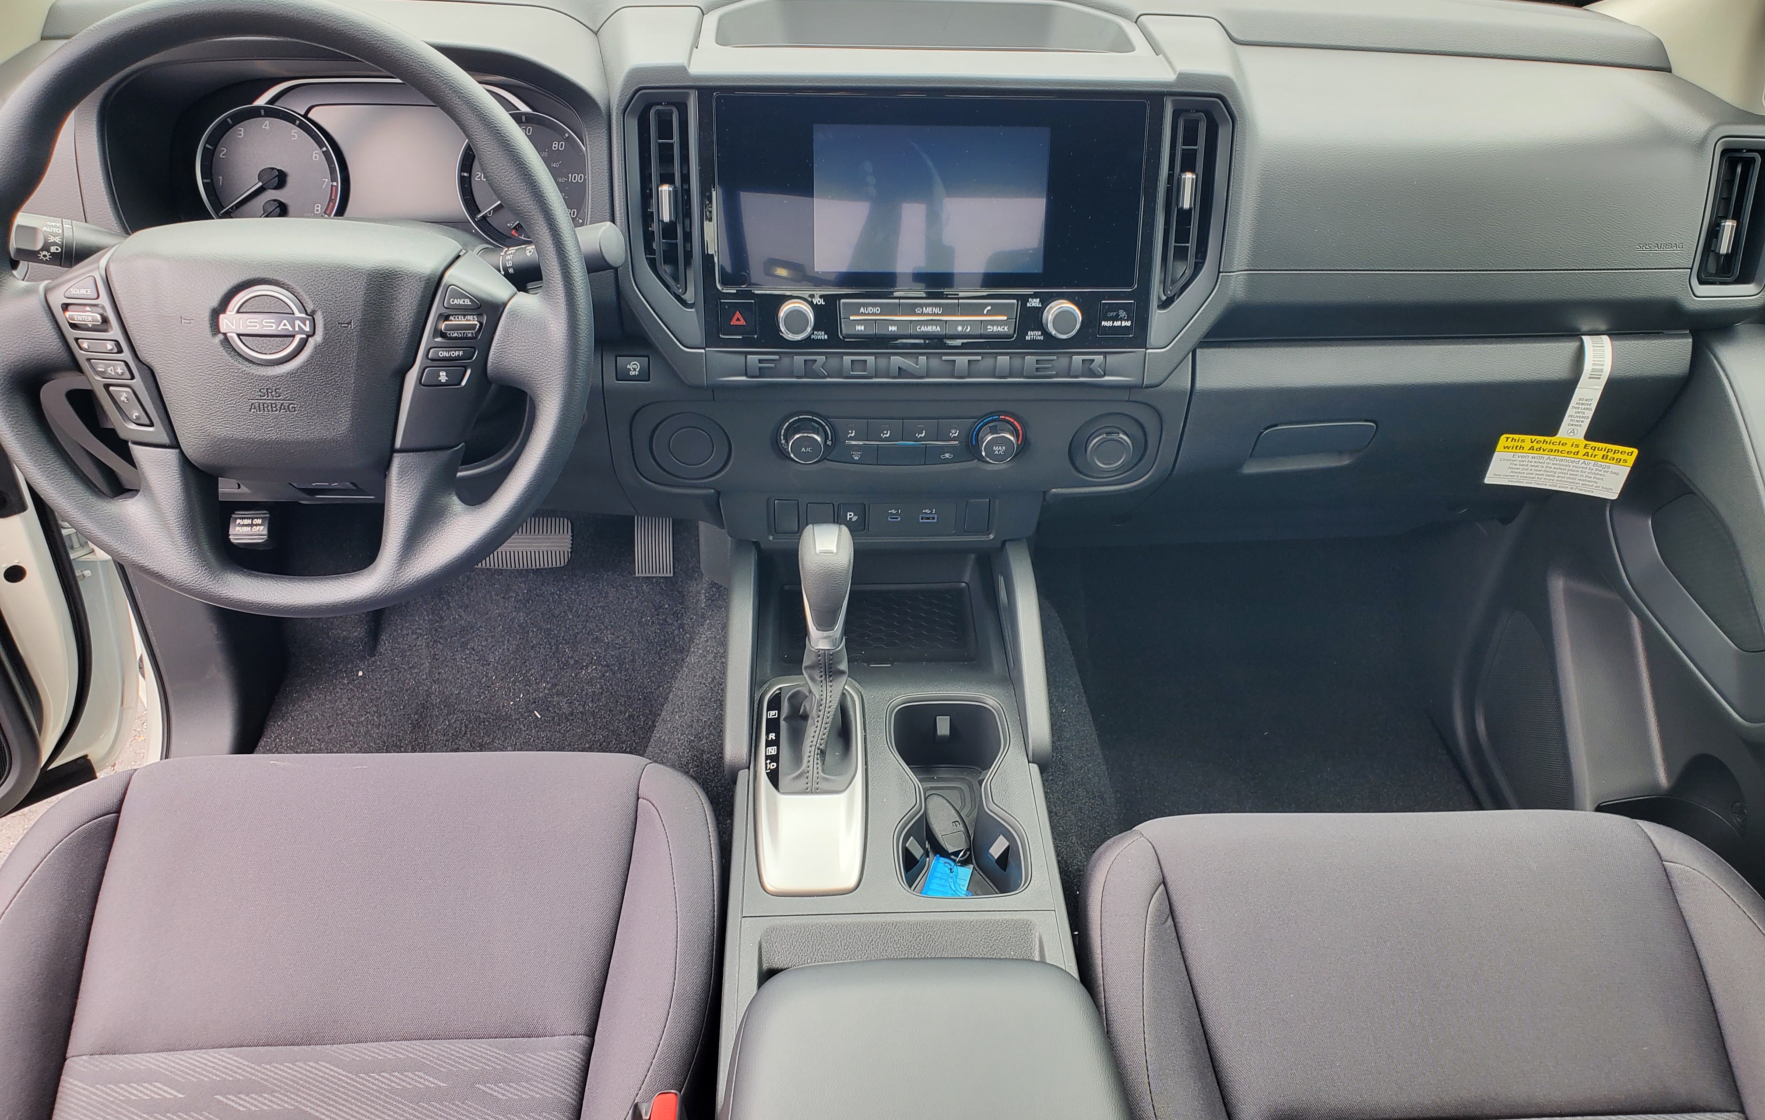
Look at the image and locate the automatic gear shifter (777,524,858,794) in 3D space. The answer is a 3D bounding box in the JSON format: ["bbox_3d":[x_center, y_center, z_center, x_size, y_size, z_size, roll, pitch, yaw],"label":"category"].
[{"bbox_3d":[-0.044,0.065,0.924,0.057,0.172,0.112,0,37,-3],"label":"automatic gear shifter"}]

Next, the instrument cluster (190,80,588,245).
[{"bbox_3d":[-0.384,-0.319,1.066,0.305,0.135,0.080,0,23,-3],"label":"instrument cluster"}]

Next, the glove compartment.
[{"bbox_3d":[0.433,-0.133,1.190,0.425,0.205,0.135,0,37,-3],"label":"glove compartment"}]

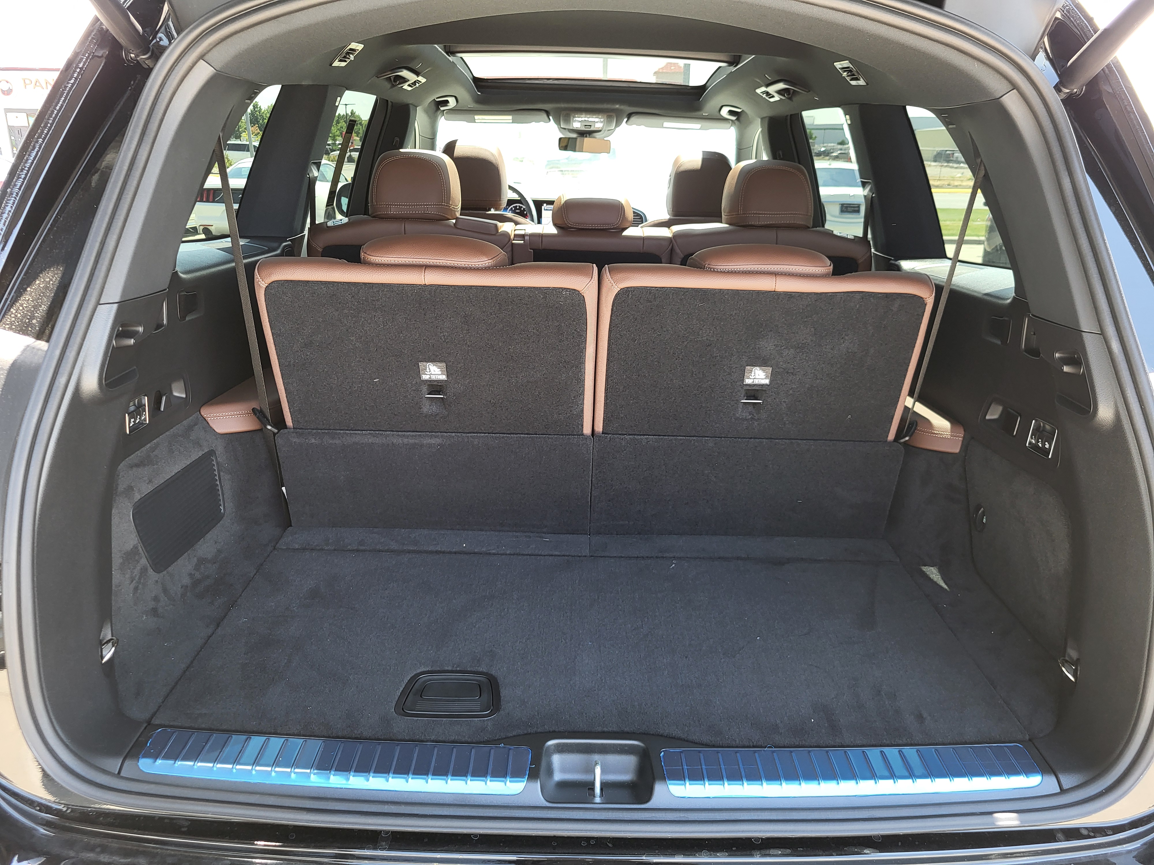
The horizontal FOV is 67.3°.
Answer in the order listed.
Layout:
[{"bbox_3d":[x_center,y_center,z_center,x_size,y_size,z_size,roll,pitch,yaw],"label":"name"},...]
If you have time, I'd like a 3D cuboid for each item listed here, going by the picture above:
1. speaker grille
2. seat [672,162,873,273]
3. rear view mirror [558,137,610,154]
[{"bbox_3d":[-0.570,0.112,1.263,0.020,0.118,0.245,2,18,3],"label":"speaker grille"},{"bbox_3d":[0.461,-0.264,2.585,0.509,1.080,0.850,1,20,0],"label":"seat"},{"bbox_3d":[0.033,-1.239,3.740,0.235,0.060,0.040,7,25,16],"label":"rear view mirror"}]

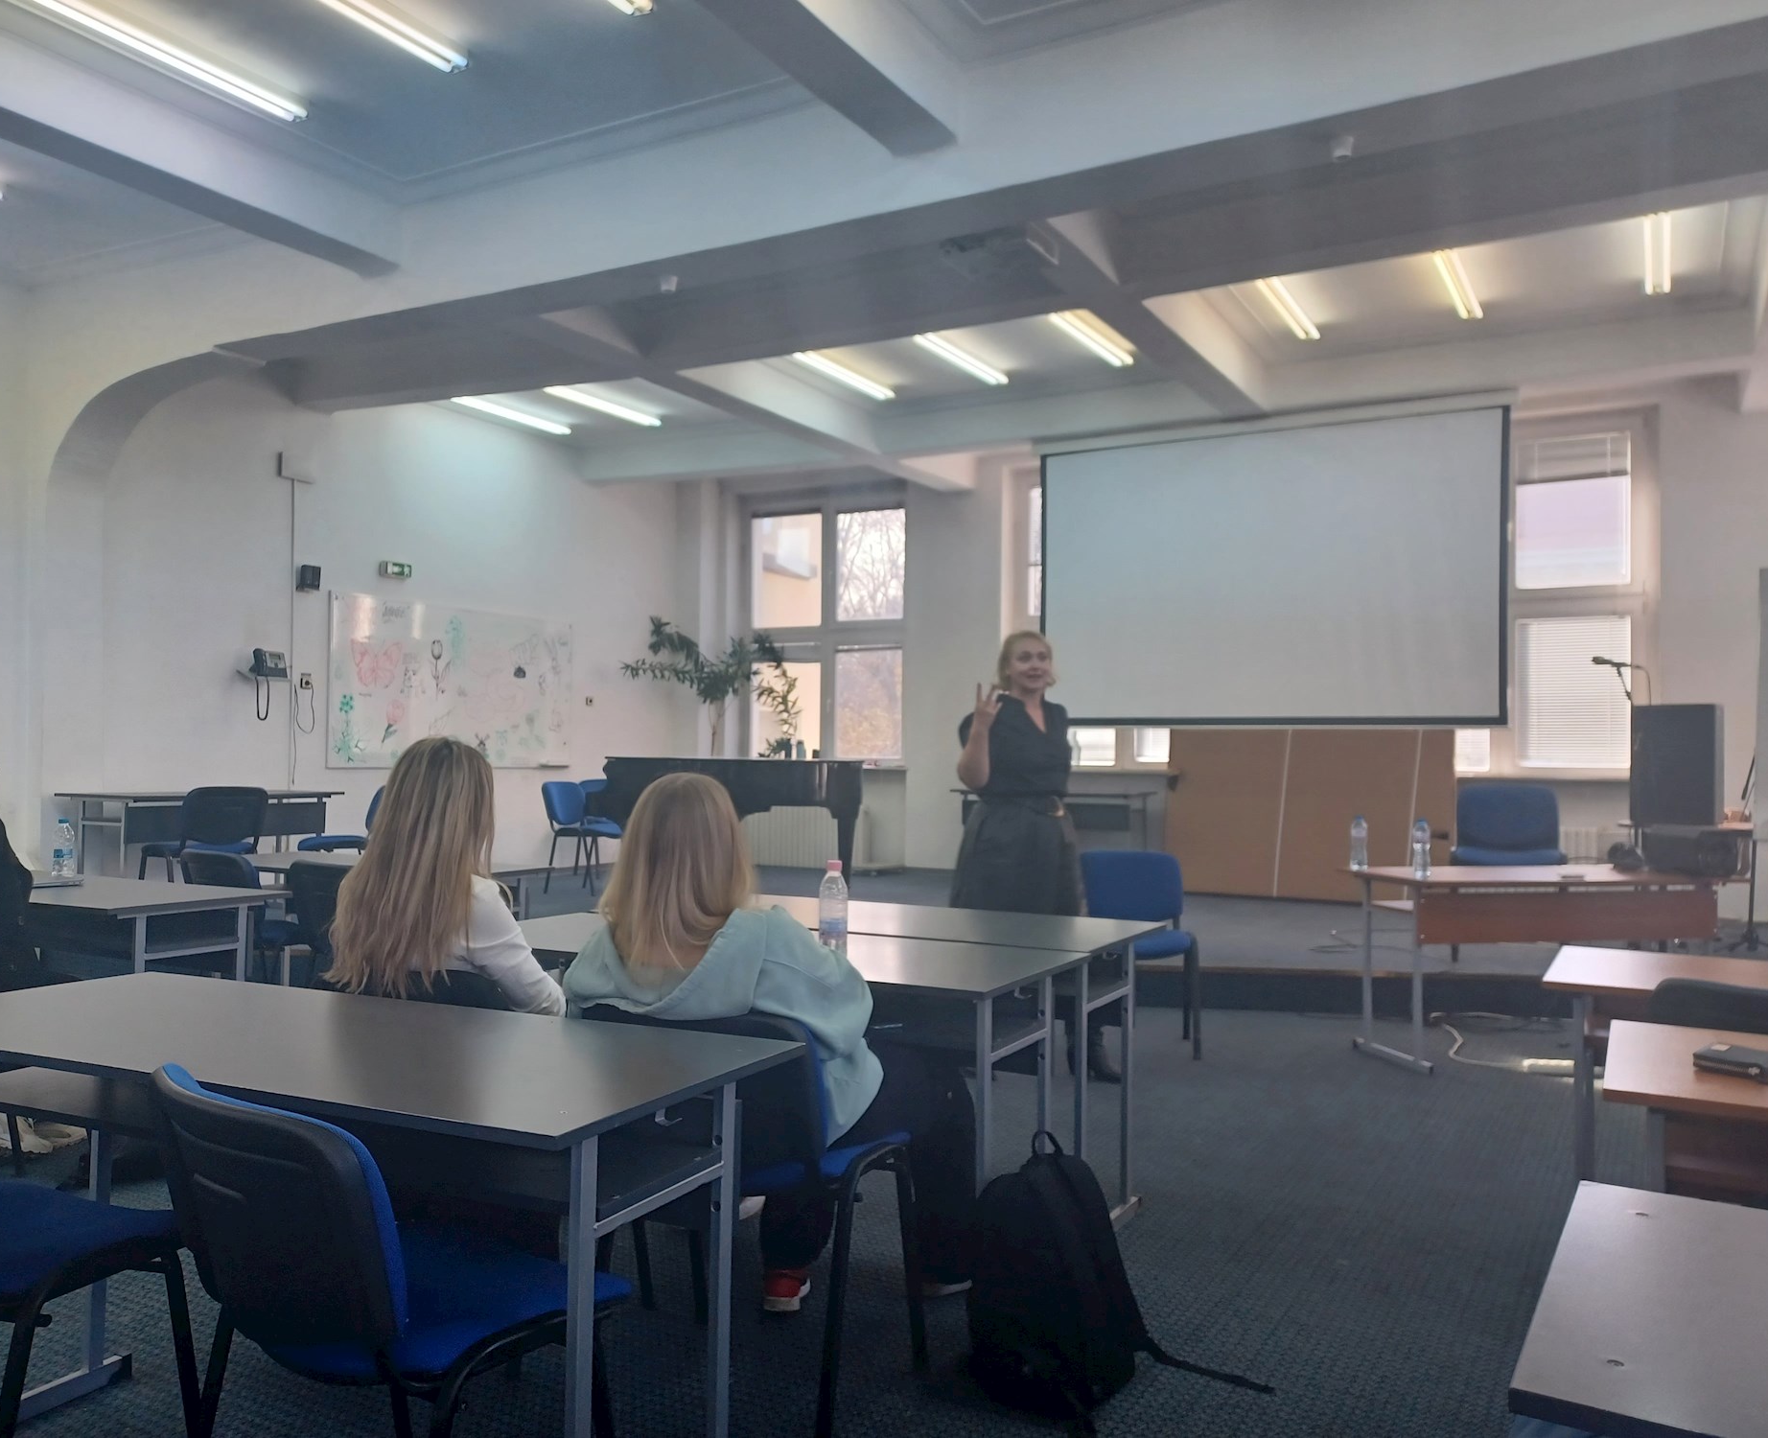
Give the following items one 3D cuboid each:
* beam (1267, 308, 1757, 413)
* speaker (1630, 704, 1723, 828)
[{"bbox_3d":[3.864,-2.216,8.748,2.770,0.320,0.360,0,-2,29],"label":"beam"},{"bbox_3d":[3.775,0.222,6.616,0.355,0.580,0.330,-1,-2,41],"label":"speaker"}]

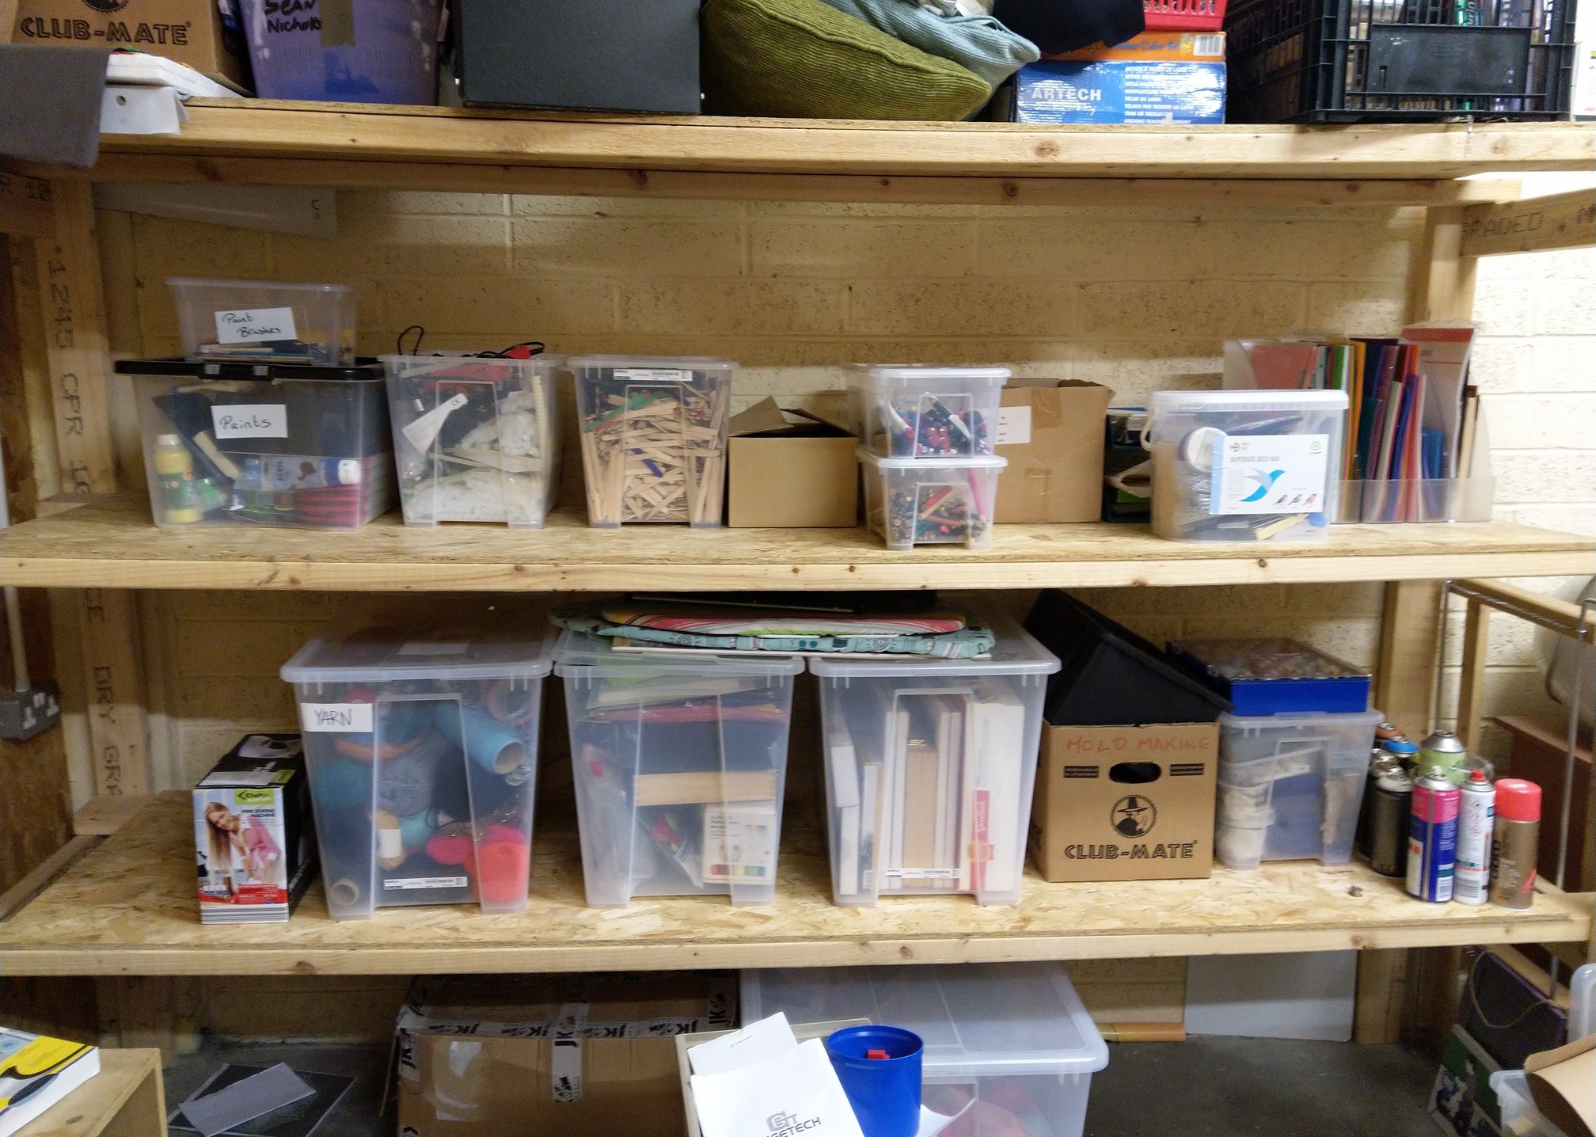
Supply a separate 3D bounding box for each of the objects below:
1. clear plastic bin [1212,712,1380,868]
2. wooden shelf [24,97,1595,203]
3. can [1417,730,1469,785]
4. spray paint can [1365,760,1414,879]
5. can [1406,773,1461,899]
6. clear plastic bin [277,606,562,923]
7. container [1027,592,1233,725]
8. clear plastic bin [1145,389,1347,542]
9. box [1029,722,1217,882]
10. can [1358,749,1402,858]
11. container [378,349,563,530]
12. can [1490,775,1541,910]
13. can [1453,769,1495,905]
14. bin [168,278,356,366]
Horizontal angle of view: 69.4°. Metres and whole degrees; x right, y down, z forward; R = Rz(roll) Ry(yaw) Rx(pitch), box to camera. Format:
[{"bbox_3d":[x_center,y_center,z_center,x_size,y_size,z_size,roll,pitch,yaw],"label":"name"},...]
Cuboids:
[{"bbox_3d":[0.838,0.344,2.120,0.282,0.286,0.390,0,10,-3],"label":"clear plastic bin"},{"bbox_3d":[0.019,-0.645,1.833,2.460,0.070,0.620,0,12,-3],"label":"wooden shelf"},{"bbox_3d":[1.102,0.395,2.005,0.066,0.230,0.066,0,10,0],"label":"can"},{"bbox_3d":[1.022,0.431,1.992,0.066,0.193,0.066,0,8,0],"label":"spray paint can"},{"bbox_3d":[1.052,0.434,1.907,0.067,0.216,0.067,1,10,0],"label":"can"},{"bbox_3d":[-0.603,0.308,2.017,0.390,0.420,0.560,-1,8,-7],"label":"clear plastic bin"},{"bbox_3d":[0.568,0.223,2.116,0.260,0.180,0.370,31,6,-6],"label":"container"},{"bbox_3d":[0.718,-0.175,1.888,0.295,0.240,0.205,1,10,0],"label":"clear plastic bin"},{"bbox_3d":[0.559,0.371,2.110,0.283,0.275,0.340,0,8,-2],"label":"box"},{"bbox_3d":[1.021,0.407,2.035,0.066,0.195,0.066,0,10,0],"label":"can"},{"bbox_3d":[-0.545,-0.236,2.030,0.277,0.282,0.385,0,10,-6],"label":"container"},{"bbox_3d":[1.143,0.437,1.845,0.064,0.204,0.064,0,10,0],"label":"can"},{"bbox_3d":[1.108,0.438,1.887,0.052,0.216,0.052,1,10,0],"label":"can"},{"bbox_3d":[-0.931,-0.426,2.017,0.280,0.140,0.190,-2,9,-13],"label":"bin"}]

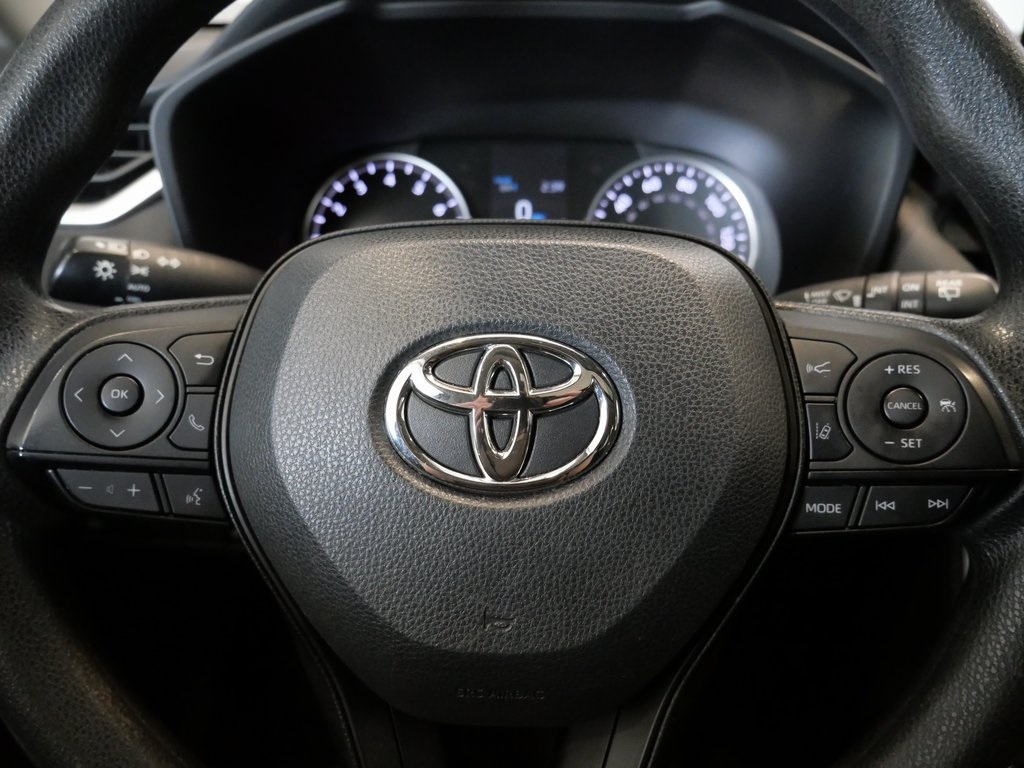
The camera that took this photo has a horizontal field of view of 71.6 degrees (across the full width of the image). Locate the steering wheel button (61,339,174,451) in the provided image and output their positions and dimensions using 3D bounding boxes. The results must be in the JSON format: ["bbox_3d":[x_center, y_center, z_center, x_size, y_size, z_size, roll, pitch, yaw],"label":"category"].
[{"bbox_3d":[-0.123,0.004,0.225,0.037,0.036,0.010,1,-12,-2],"label":"steering wheel button"}]

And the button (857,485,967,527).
[{"bbox_3d":[0.121,0.038,0.217,0.034,0.013,0.009,1,-8,5],"label":"button"}]

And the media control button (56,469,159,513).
[{"bbox_3d":[-0.127,0.034,0.226,0.034,0.014,0.009,1,-8,-2],"label":"media control button"}]

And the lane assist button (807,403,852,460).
[{"bbox_3d":[0.096,0.015,0.218,0.015,0.018,0.009,1,-12,5],"label":"lane assist button"}]

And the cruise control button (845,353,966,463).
[{"bbox_3d":[0.119,0.008,0.217,0.037,0.036,0.010,1,-12,5],"label":"cruise control button"}]

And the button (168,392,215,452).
[{"bbox_3d":[-0.101,0.013,0.225,0.015,0.018,0.009,1,-12,-1],"label":"button"}]

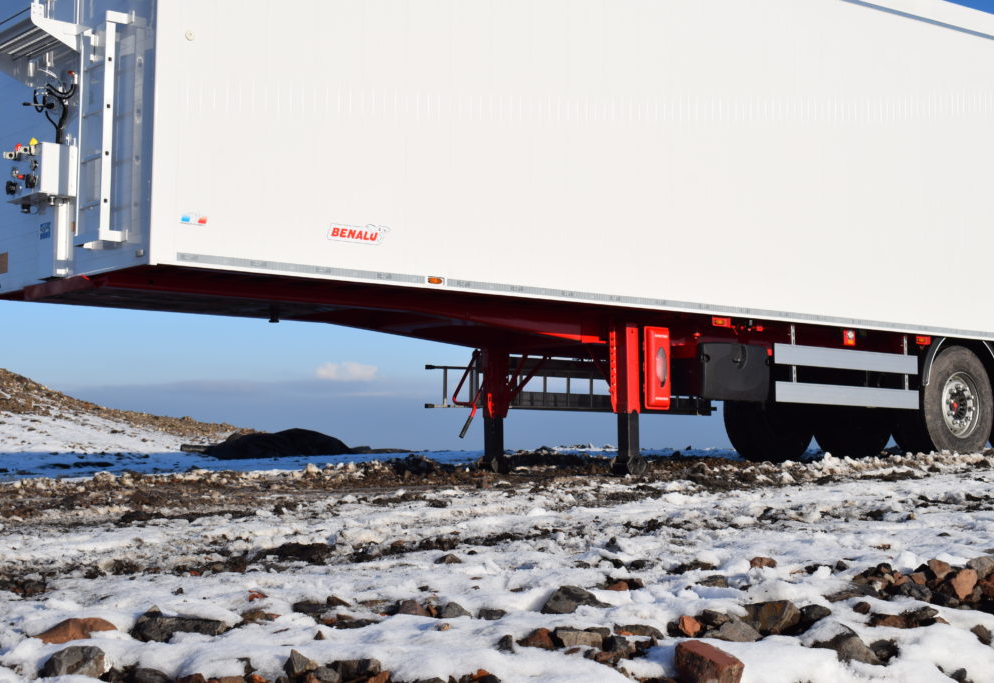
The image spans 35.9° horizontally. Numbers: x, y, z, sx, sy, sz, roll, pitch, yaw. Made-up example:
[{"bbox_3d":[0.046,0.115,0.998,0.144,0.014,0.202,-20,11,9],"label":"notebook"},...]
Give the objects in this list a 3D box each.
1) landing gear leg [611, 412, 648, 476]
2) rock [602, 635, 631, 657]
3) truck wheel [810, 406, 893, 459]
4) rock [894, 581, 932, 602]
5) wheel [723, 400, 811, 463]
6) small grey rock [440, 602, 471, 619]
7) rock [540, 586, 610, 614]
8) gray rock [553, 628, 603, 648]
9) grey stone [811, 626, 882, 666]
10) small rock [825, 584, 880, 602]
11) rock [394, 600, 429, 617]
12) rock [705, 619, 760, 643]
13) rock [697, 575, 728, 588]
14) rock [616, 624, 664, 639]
[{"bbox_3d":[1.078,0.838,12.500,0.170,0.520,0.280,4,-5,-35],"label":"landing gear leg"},{"bbox_3d":[0.335,0.851,4.300,0.084,0.065,0.072,0,-4,4],"label":"rock"},{"bbox_3d":[3.815,0.762,16.459,1.060,1.060,0.380,4,-5,-39],"label":"truck wheel"},{"bbox_3d":[1.413,0.846,5.200,0.125,0.080,0.090,-1,-4,15],"label":"rock"},{"bbox_3d":[2.786,0.694,15.622,1.060,1.060,0.380,4,-5,-39],"label":"wheel"},{"bbox_3d":[-0.134,0.867,4.950,0.103,0.050,0.075,1,-4,0],"label":"small grey rock"},{"bbox_3d":[0.323,1.086,6.407,0.292,0.129,0.219,0,-4,0],"label":"rock"},{"bbox_3d":[0.234,0.855,4.420,0.142,0.056,0.090,1,-4,0],"label":"gray rock"},{"bbox_3d":[0.978,0.848,4.300,0.185,0.095,0.130,1,-4,0],"label":"grey stone"},{"bbox_3d":[1.535,1.092,6.633,0.233,0.086,0.152,0,-4,0],"label":"small rock"},{"bbox_3d":[-0.347,1.101,6.317,0.140,0.072,0.119,0,-4,0],"label":"rock"},{"bbox_3d":[0.894,1.098,5.834,0.205,0.091,0.133,0,-4,0],"label":"rock"},{"bbox_3d":[0.974,1.088,6.942,0.136,0.070,0.108,0,-4,0],"label":"rock"},{"bbox_3d":[0.547,1.117,5.893,0.184,0.062,0.111,0,-4,0],"label":"rock"}]

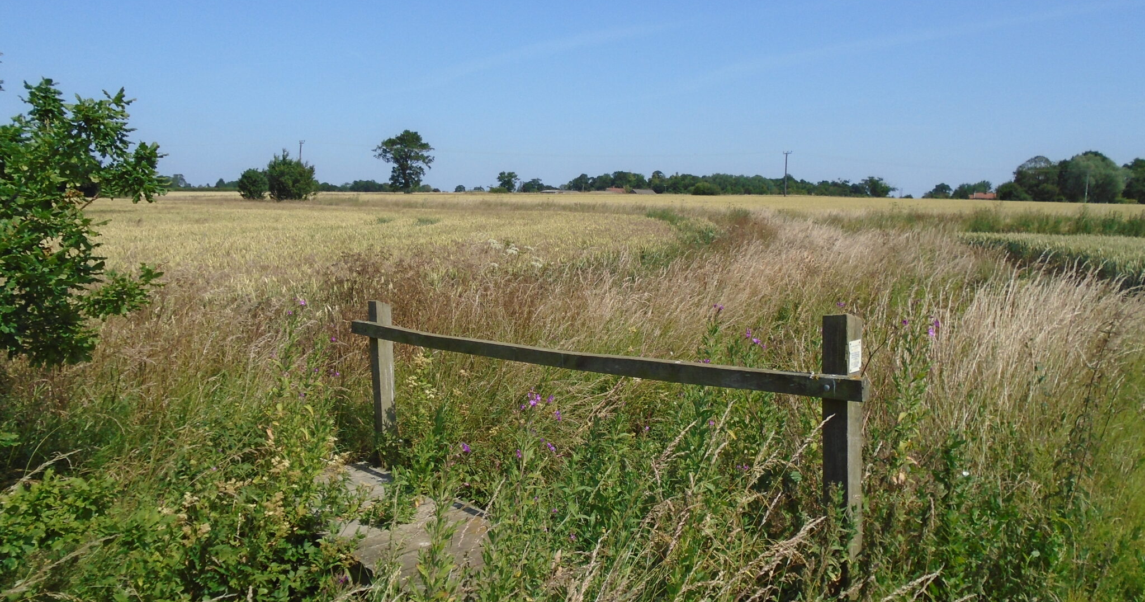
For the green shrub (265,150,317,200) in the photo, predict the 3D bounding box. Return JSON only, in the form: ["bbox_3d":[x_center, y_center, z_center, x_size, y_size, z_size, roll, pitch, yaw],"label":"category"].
[{"bbox_3d":[-23.226,-10.208,71.000,4.280,4.470,4.070,-2,8,-18],"label":"green shrub"}]

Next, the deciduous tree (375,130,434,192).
[{"bbox_3d":[-36.273,-29.819,185.000,12.700,14.060,12.320,-1,7,-11],"label":"deciduous tree"}]

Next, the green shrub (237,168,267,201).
[{"bbox_3d":[-27.221,-9.816,73.000,2.730,3.070,2.730,-2,8,-20],"label":"green shrub"}]

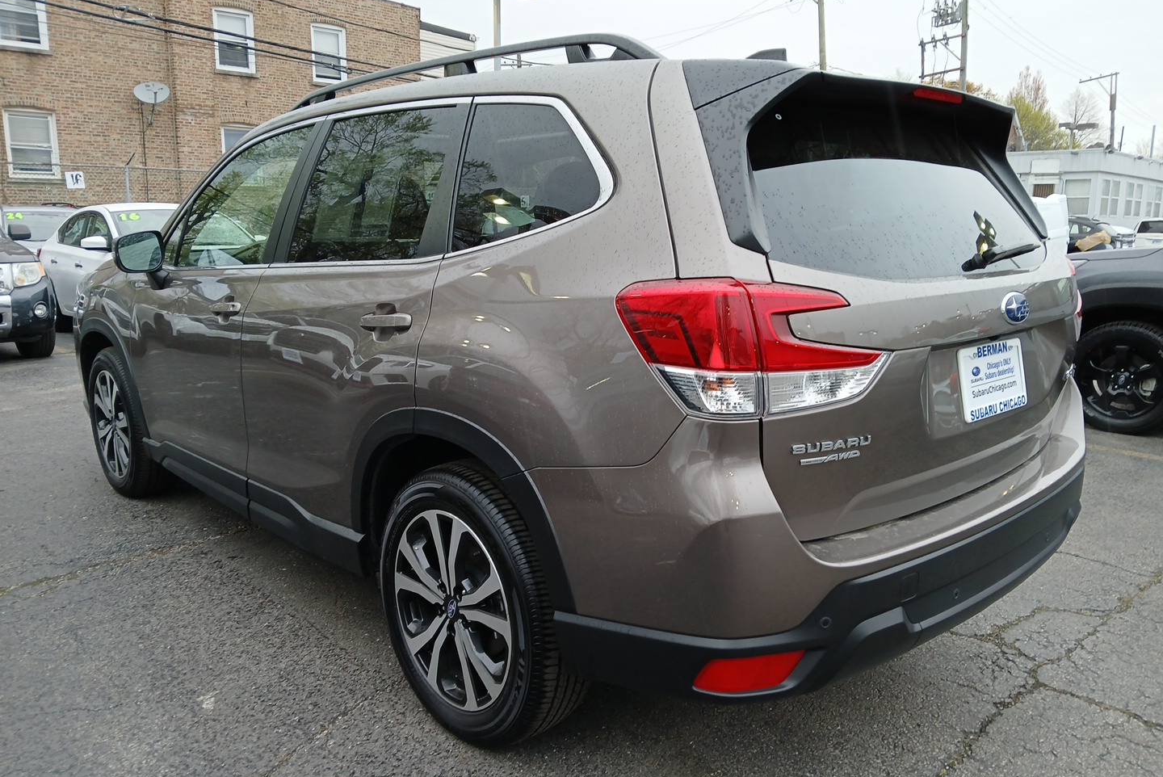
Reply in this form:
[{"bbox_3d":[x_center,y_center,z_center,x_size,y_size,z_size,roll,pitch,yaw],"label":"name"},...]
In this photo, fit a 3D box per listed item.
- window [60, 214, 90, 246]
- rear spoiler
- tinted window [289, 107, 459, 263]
[{"bbox_3d":[-6.150,-1.935,10.650,1.000,0.430,0.070,11,-7,45],"label":"window"},{"bbox_3d":[0.718,-0.538,2.102,1.320,0.410,0.390,-9,14,-43],"label":"rear spoiler"},{"bbox_3d":[-0.569,-0.554,2.421,0.860,0.450,0.060,11,-3,45],"label":"tinted window"}]

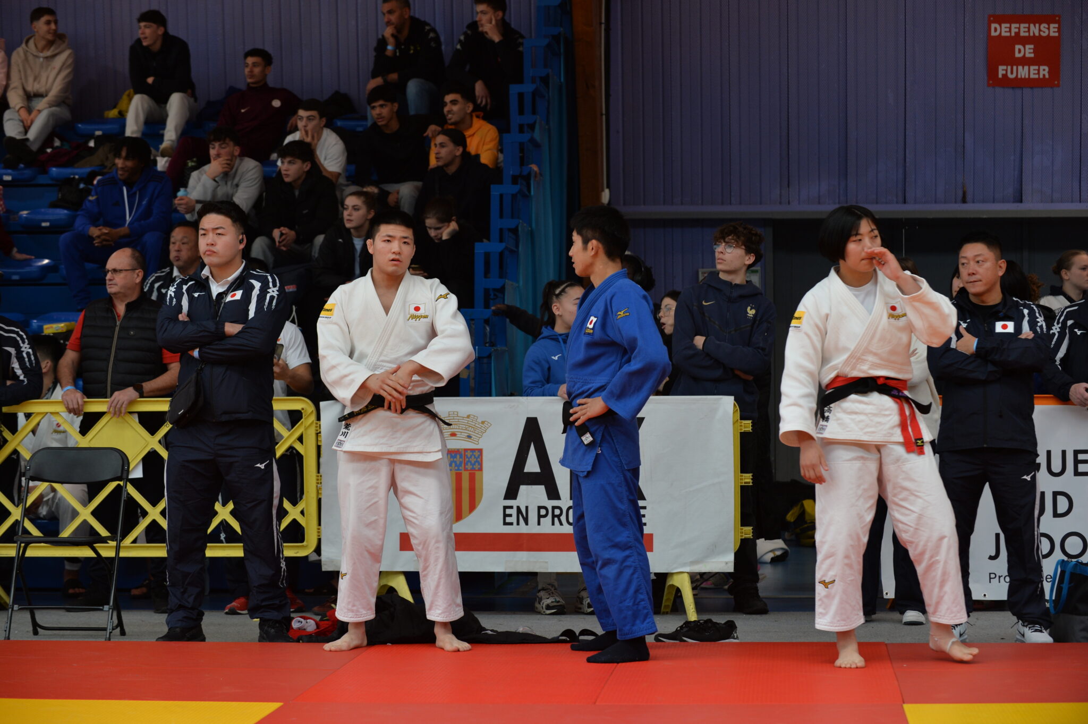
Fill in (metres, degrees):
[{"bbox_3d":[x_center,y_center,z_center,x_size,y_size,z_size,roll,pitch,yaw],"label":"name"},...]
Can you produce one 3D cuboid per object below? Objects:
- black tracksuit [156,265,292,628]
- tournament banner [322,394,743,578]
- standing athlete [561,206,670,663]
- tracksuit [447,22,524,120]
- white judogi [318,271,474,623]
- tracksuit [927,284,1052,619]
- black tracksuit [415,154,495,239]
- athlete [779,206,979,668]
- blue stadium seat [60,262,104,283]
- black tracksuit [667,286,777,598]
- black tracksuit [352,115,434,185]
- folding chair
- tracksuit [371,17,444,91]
[{"bbox_3d":[-1.292,0.340,11.550,0.530,1.460,0.390,0,1,19],"label":"black tracksuit"},{"bbox_3d":[-0.070,0.546,12.750,1.850,0.780,0.050,0,0,5],"label":"tournament banner"},{"bbox_3d":[0.275,0.262,10.840,0.380,1.700,0.510,0,0,-18],"label":"standing athlete"},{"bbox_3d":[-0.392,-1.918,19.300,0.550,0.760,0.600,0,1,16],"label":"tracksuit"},{"bbox_3d":[-0.579,0.330,11.200,0.610,1.385,0.420,0,1,-2],"label":"white judogi"},{"bbox_3d":[1.832,0.392,11.750,0.540,1.400,0.380,0,1,12],"label":"tracksuit"},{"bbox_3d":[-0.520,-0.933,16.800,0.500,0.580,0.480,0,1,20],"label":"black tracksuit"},{"bbox_3d":[1.247,0.274,10.700,0.740,1.710,0.520,0,1,-13],"label":"athlete"},{"bbox_3d":[-2.792,-0.555,17.600,0.390,0.160,0.390,0,0,5],"label":"blue stadium seat"},{"bbox_3d":[0.810,0.334,13.050,0.500,1.450,0.380,0,1,7],"label":"black tracksuit"},{"bbox_3d":[-0.952,-1.313,18.200,0.530,0.570,0.420,0,0,12],"label":"black tracksuit"},{"bbox_3d":[-1.997,0.775,12.030,0.440,0.800,0.470,0,0,5],"label":"folding chair"},{"bbox_3d":[-0.912,-2.067,19.300,0.520,0.520,0.450,0,1,25],"label":"tracksuit"}]

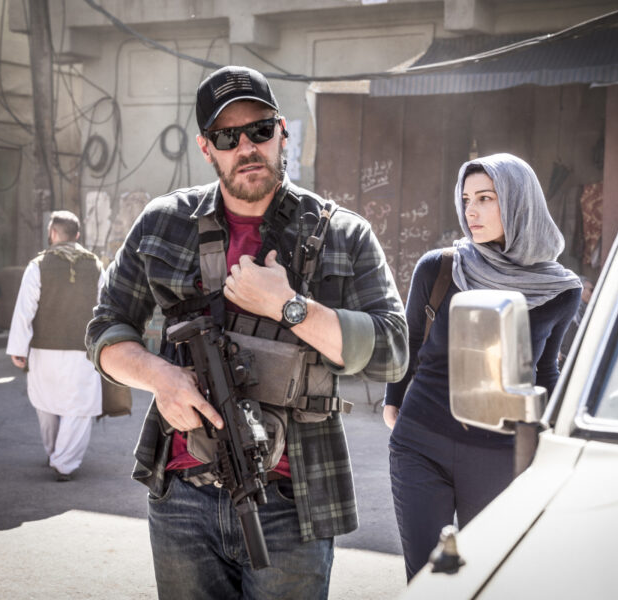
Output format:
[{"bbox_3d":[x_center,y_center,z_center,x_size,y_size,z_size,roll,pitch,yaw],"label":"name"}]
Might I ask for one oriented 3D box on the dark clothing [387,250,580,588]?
[{"bbox_3d":[0.455,0.600,3.220,0.520,1.460,0.320,1,3,11],"label":"dark clothing"}]

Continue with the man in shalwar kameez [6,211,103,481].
[{"bbox_3d":[-1.660,0.300,8.050,0.620,1.750,0.430,-1,3,-17],"label":"man in shalwar kameez"}]

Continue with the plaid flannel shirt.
[{"bbox_3d":[-0.118,0.110,2.490,0.620,0.730,0.390,0,3,3],"label":"plaid flannel shirt"}]

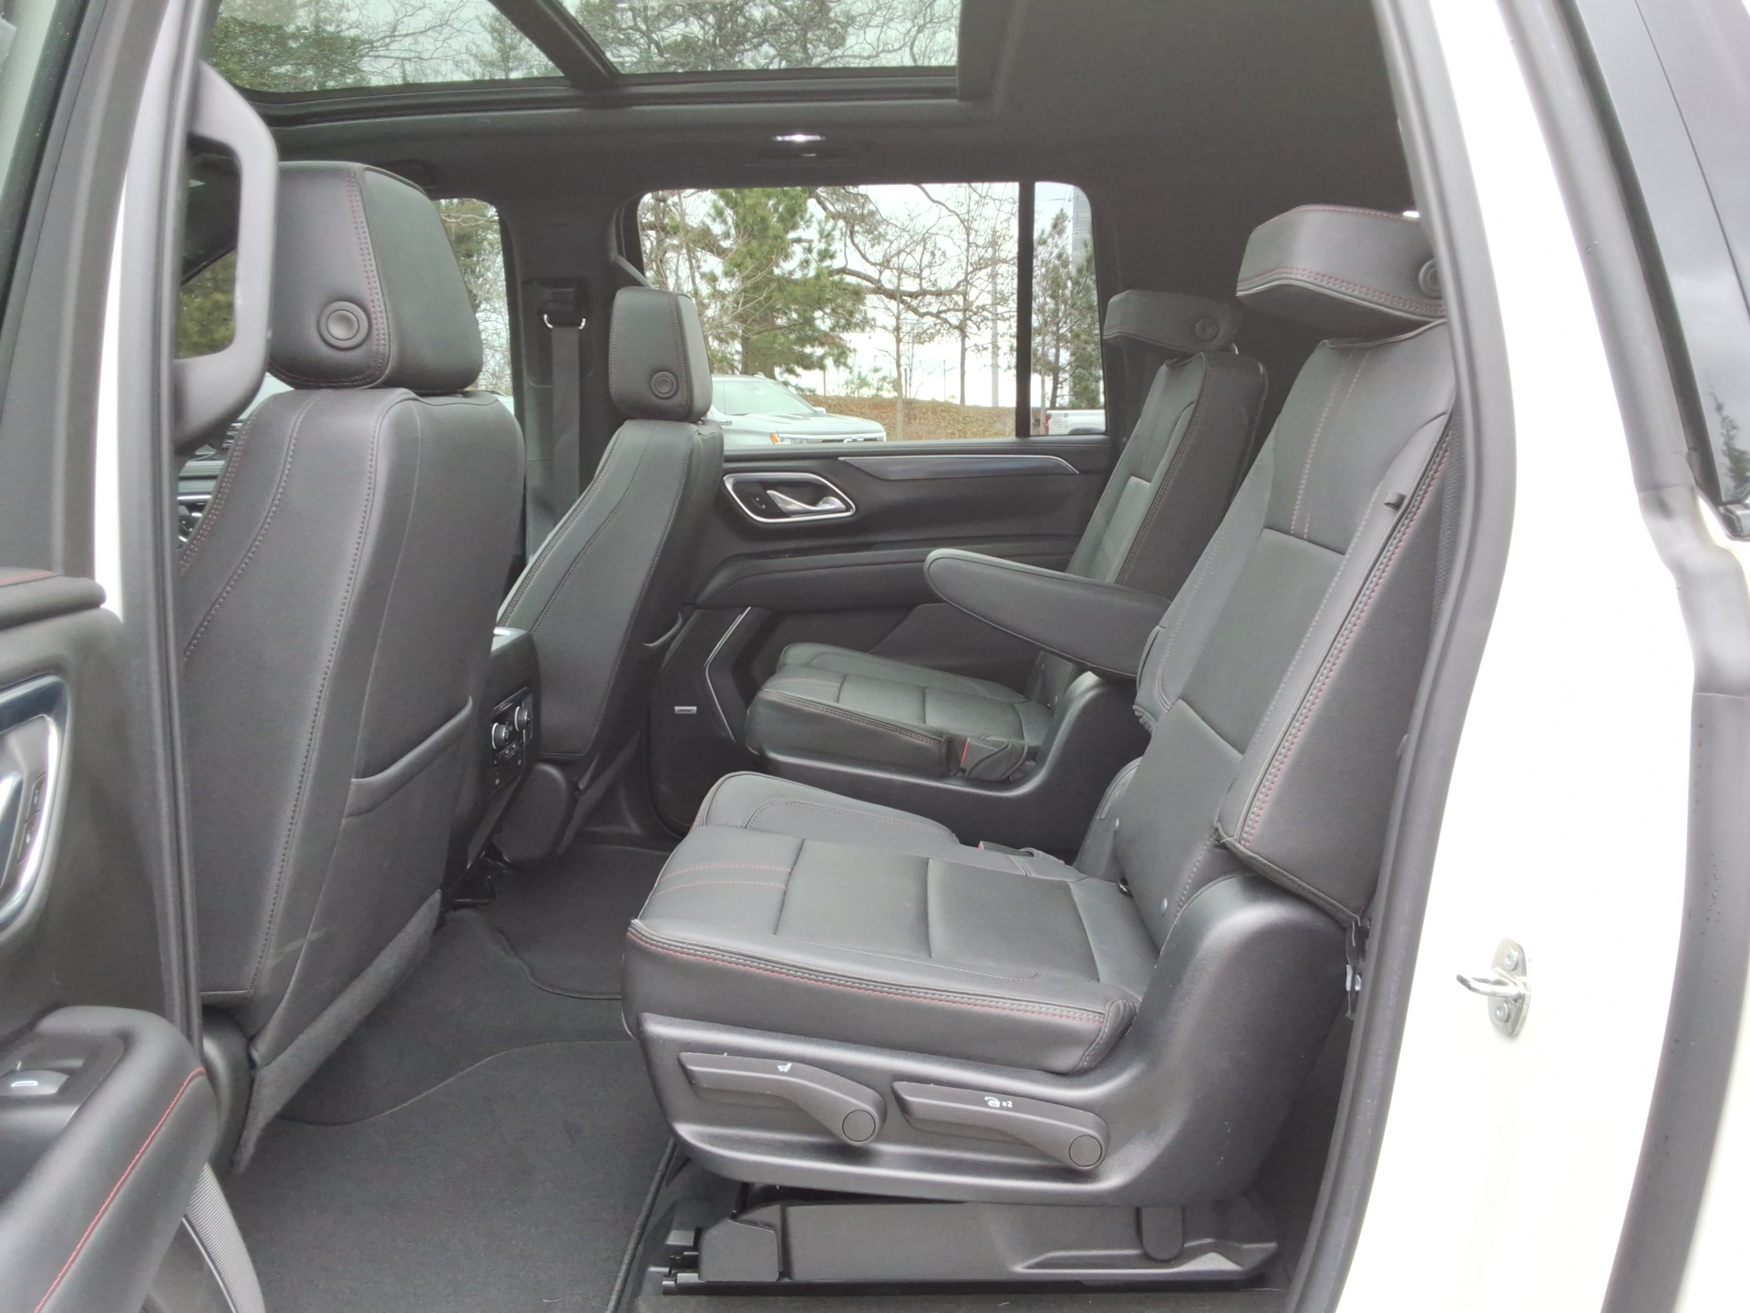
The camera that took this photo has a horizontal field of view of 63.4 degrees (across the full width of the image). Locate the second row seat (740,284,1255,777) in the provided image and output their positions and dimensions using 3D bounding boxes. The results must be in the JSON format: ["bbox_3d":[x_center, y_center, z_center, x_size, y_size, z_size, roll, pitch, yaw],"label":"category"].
[{"bbox_3d":[0.177,-0.127,2.132,0.710,0.797,0.570,-1,10,2],"label":"second row seat"}]

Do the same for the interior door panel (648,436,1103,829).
[{"bbox_3d":[-0.005,-0.031,2.506,0.875,0.695,0.140,-1,10,2],"label":"interior door panel"}]

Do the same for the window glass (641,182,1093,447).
[{"bbox_3d":[0.000,-0.582,2.416,0.795,0.440,0.080,-1,10,2],"label":"window glass"}]

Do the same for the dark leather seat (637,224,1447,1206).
[{"bbox_3d":[0.152,0.024,1.306,0.710,0.797,0.570,-1,10,2],"label":"dark leather seat"}]

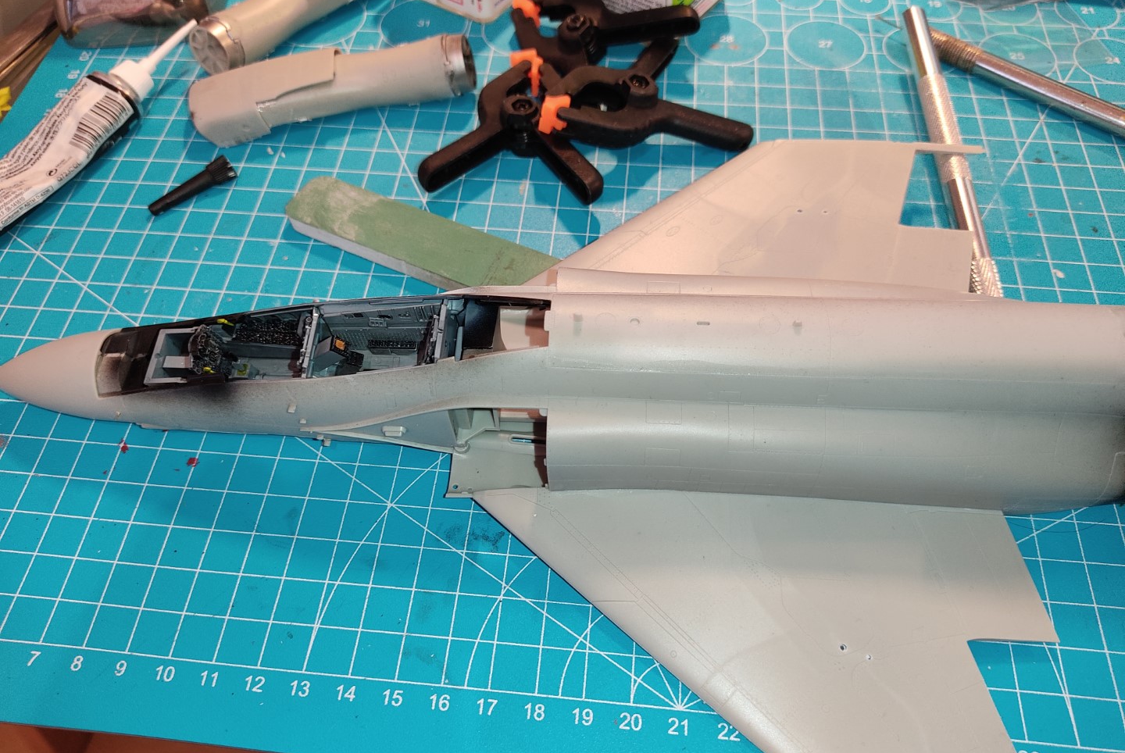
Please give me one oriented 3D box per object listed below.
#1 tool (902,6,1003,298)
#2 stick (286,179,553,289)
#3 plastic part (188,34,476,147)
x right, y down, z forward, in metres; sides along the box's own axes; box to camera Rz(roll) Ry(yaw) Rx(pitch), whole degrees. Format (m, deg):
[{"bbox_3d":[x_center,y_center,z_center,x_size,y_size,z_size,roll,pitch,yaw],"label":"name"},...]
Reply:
[{"bbox_3d":[0.116,-0.061,0.249,0.009,0.009,0.147,1,59,2],"label":"tool"},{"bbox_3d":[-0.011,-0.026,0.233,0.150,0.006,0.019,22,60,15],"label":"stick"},{"bbox_3d":[-0.073,-0.095,0.272,0.091,0.019,0.021,-11,58,-6],"label":"plastic part"}]

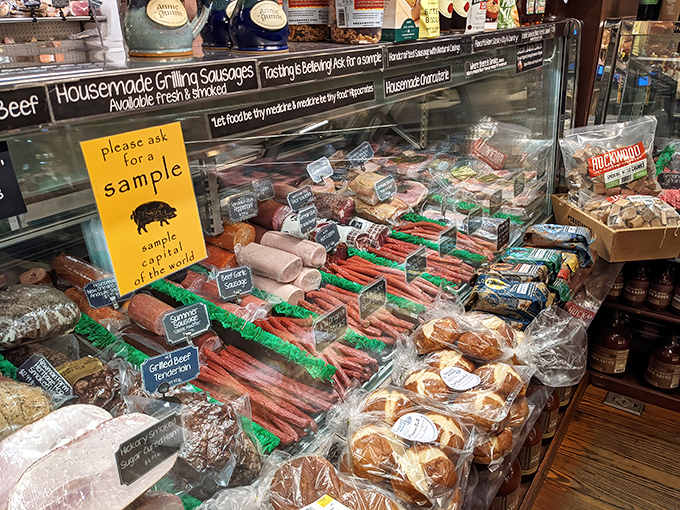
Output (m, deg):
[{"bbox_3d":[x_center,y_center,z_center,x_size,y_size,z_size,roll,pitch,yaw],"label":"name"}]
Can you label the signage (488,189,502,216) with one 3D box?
[{"bbox_3d":[0.547,-0.185,1.860,0.006,0.076,0.102,11,25,35],"label":"signage"}]

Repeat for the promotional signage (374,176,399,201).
[{"bbox_3d":[0.144,-0.209,1.646,0.089,0.056,0.005,-33,21,-36],"label":"promotional signage"}]

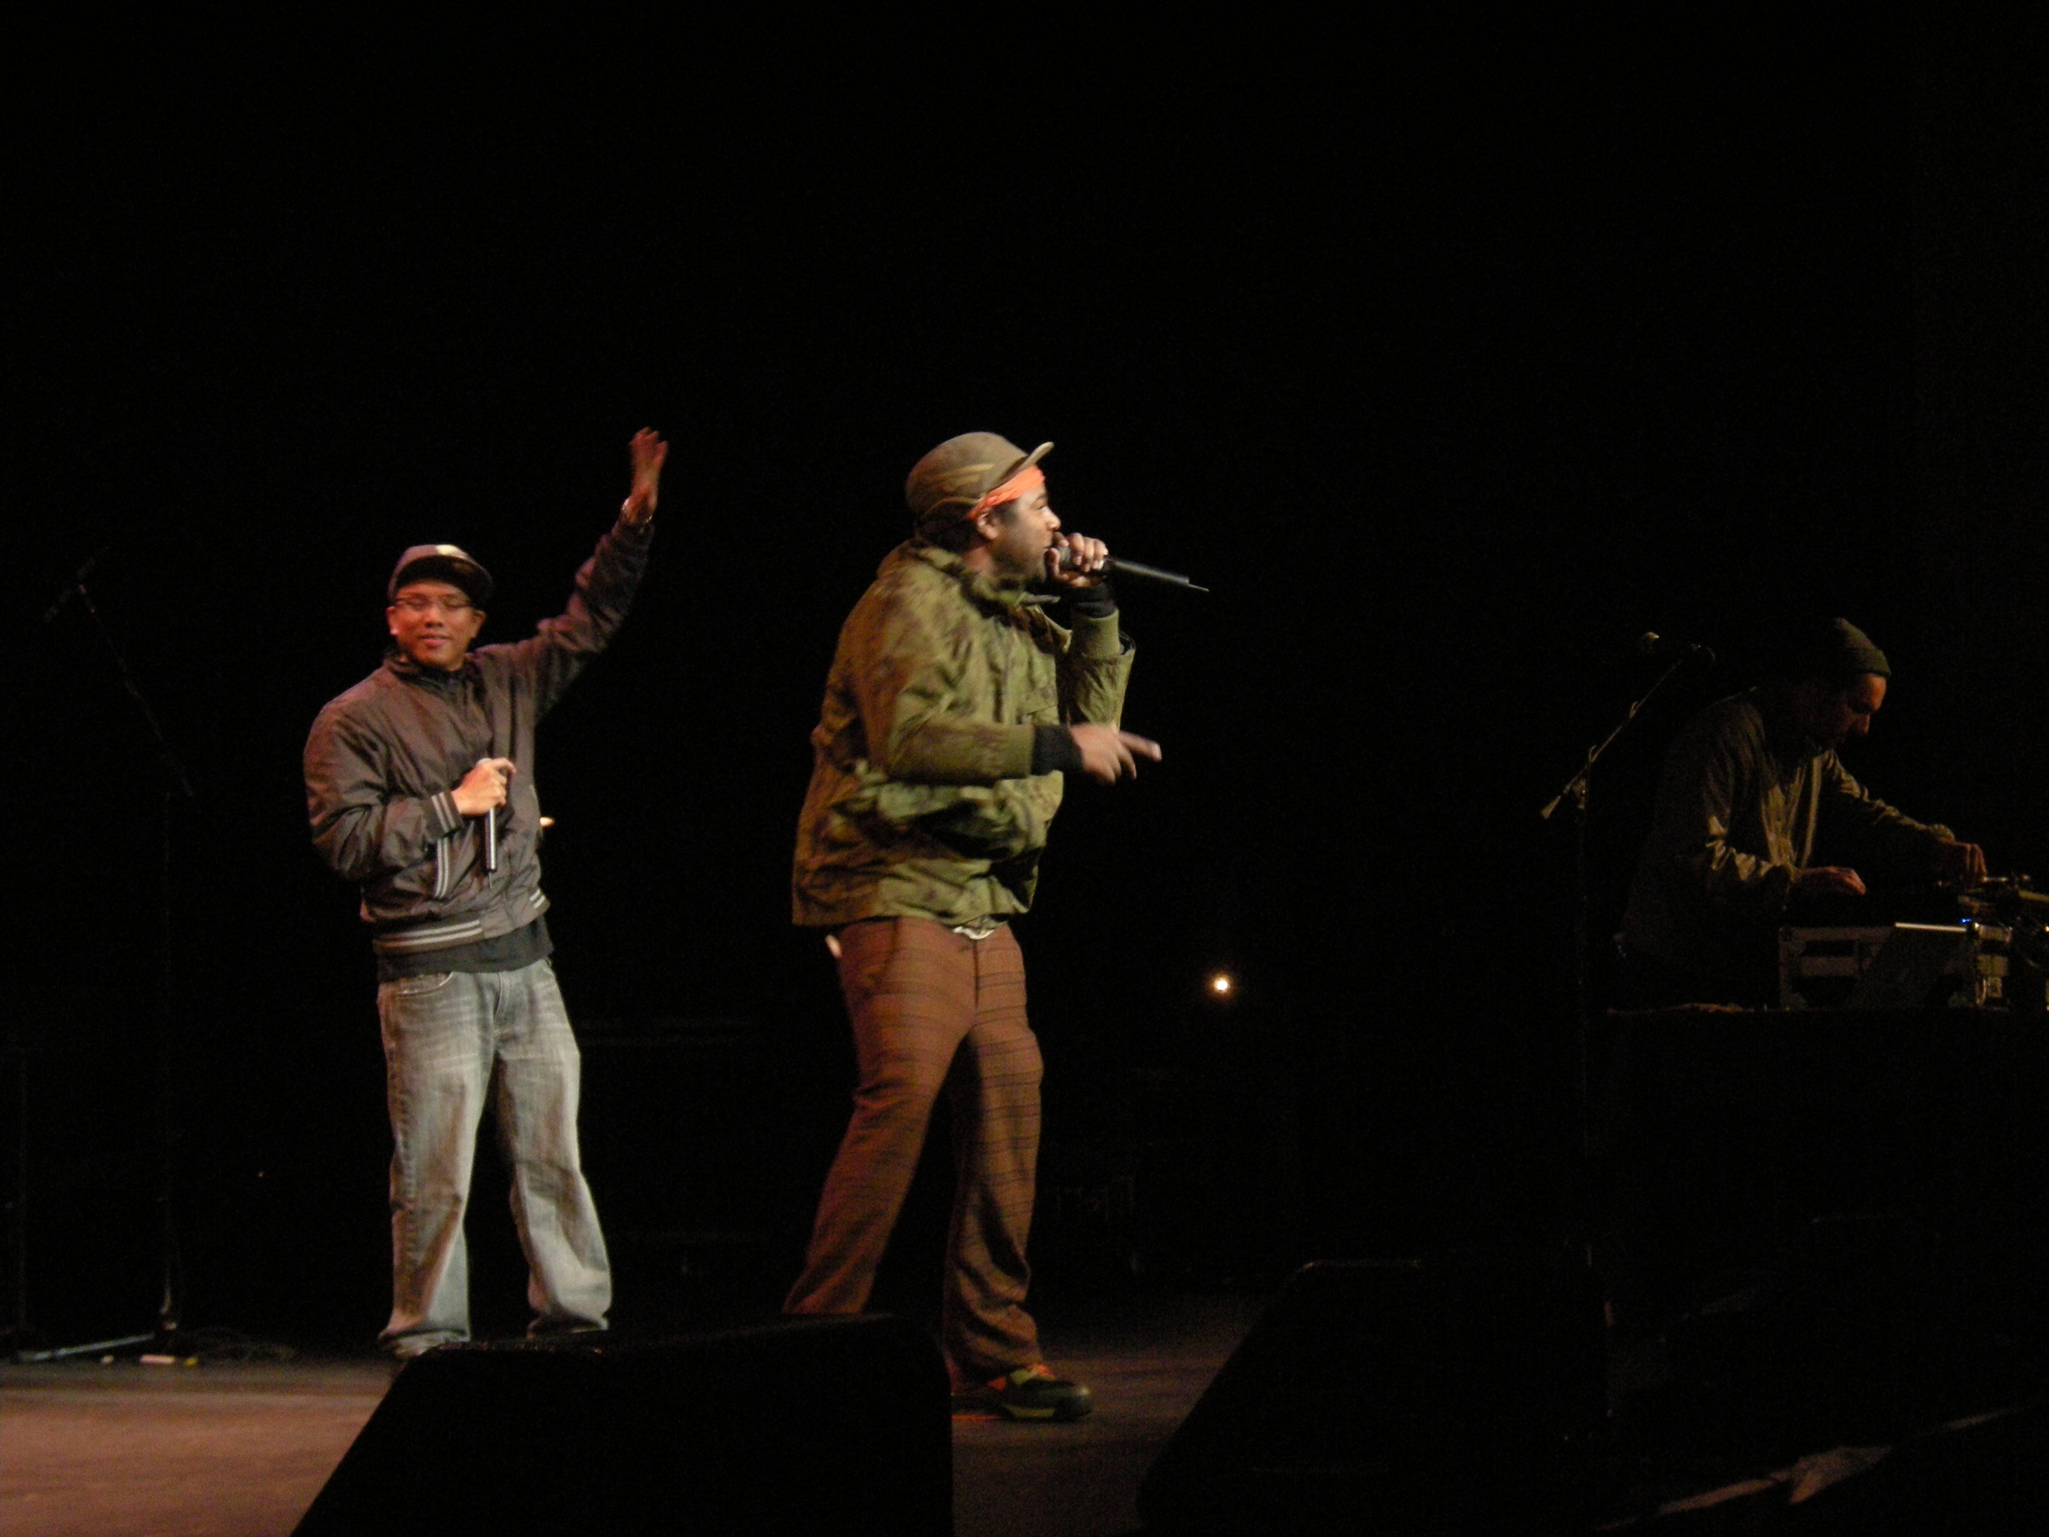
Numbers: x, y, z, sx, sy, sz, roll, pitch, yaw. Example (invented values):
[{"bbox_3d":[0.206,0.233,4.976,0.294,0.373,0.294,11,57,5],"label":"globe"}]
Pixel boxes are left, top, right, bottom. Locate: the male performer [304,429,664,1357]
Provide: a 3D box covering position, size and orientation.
[{"bbox_3d":[-1.140,0.264,9.803,0.760,1.985,0.480,2,-4,-27],"label":"male performer"}]

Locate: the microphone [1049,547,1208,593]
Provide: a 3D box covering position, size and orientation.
[{"bbox_3d":[0.184,-0.346,8.150,0.280,0.052,0.052,11,0,0],"label":"microphone"}]

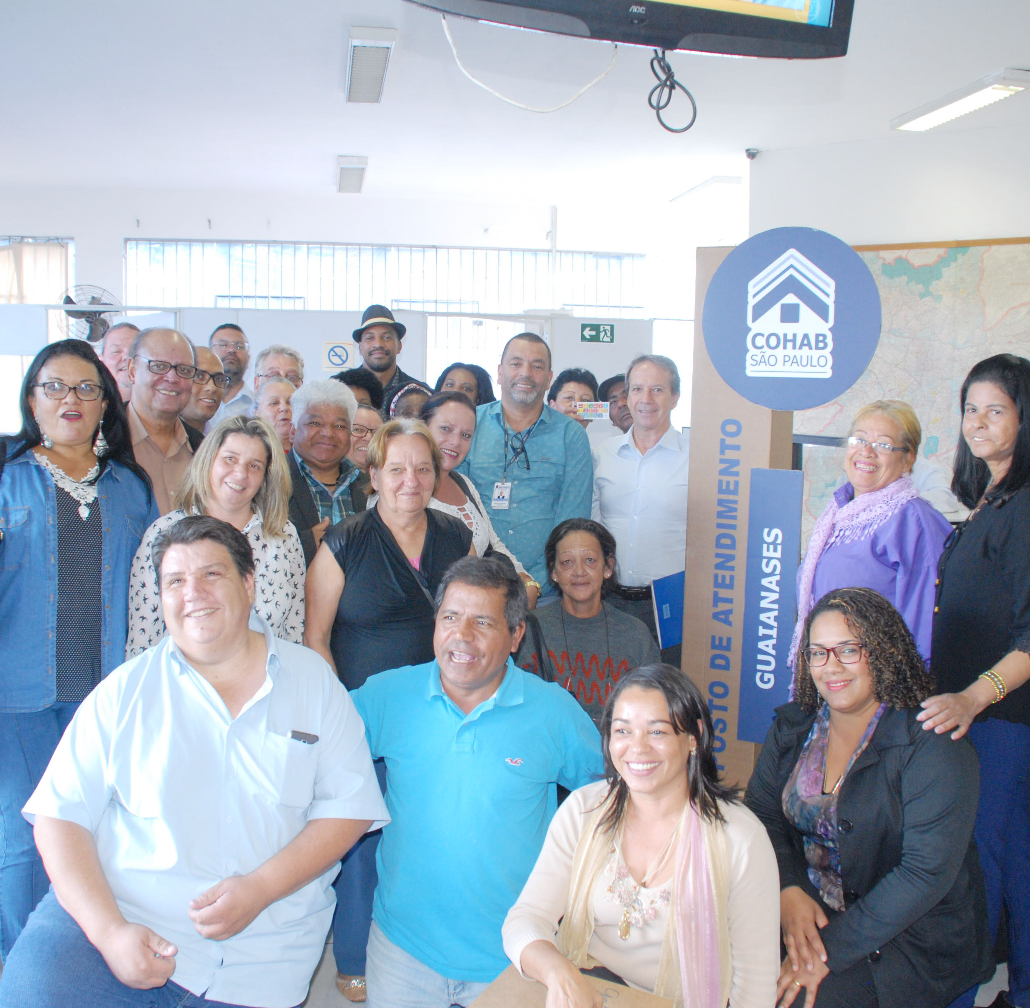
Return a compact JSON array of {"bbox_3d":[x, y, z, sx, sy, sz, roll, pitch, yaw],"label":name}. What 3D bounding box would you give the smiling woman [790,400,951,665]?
[{"bbox_3d":[0.949,0.493,3.070,0.360,1.541,0.480,-5,7,-45],"label":"smiling woman"}]

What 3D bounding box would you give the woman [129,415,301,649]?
[{"bbox_3d":[-0.751,0.522,2.887,0.480,1.483,0.340,-1,5,-18],"label":"woman"}]

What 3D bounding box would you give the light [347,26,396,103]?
[{"bbox_3d":[-0.853,-2.528,6.562,0.240,0.070,1.250,0,5,-10],"label":"light"}]

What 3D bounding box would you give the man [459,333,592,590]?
[{"bbox_3d":[0.035,0.326,3.679,0.510,1.745,0.330,1,5,7],"label":"man"}]

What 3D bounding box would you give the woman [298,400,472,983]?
[{"bbox_3d":[-0.306,0.532,2.817,0.480,1.483,0.340,0,5,-7],"label":"woman"}]

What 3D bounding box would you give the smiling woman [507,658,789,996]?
[{"bbox_3d":[0.222,0.818,2.029,0.540,1.067,0.620,2,5,15],"label":"smiling woman"}]

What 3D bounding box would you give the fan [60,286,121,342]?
[{"bbox_3d":[-3.818,-1.694,10.150,0.600,0.600,0.380,1,12,0],"label":"fan"}]

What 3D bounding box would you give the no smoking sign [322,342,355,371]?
[{"bbox_3d":[-1.171,-0.983,7.500,0.205,0.200,0.005,0,5,-10],"label":"no smoking sign"}]

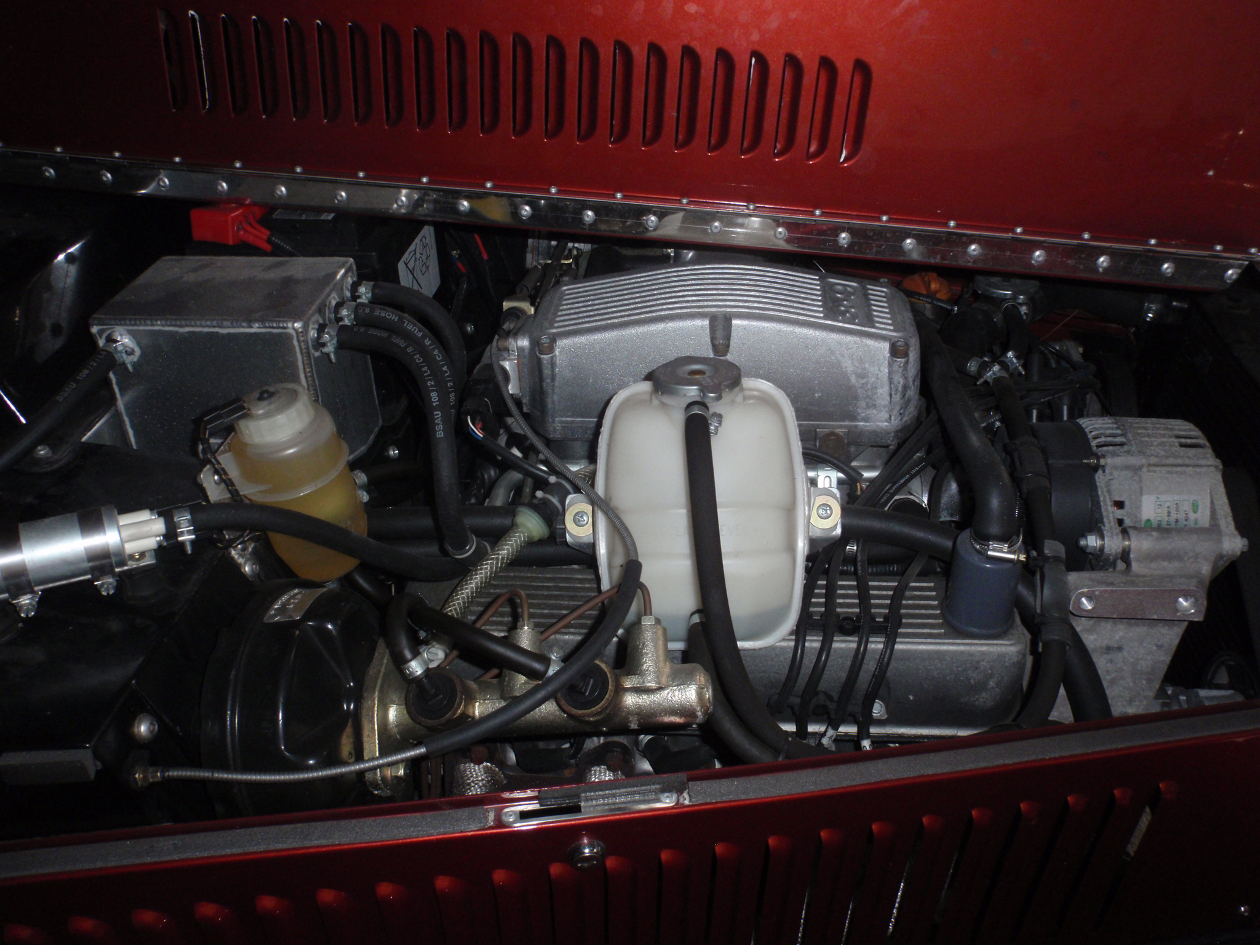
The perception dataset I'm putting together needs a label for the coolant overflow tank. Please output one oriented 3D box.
[{"bbox_3d":[0.047,0.029,0.698,0.150,0.207,0.095,0,19,3],"label":"coolant overflow tank"}]

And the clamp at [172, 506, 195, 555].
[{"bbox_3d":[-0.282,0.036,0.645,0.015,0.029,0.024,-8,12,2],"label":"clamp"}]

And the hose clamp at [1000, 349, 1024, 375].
[{"bbox_3d":[0.323,-0.093,0.860,0.013,0.024,0.023,-30,9,4],"label":"hose clamp"}]

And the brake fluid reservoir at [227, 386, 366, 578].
[{"bbox_3d":[-0.228,0.006,0.700,0.081,0.145,0.081,0,34,6],"label":"brake fluid reservoir"}]

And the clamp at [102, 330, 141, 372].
[{"bbox_3d":[-0.357,-0.085,0.715,0.018,0.028,0.024,-17,7,37],"label":"clamp"}]

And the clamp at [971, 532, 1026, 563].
[{"bbox_3d":[0.260,0.049,0.720,0.038,0.014,0.038,2,34,5],"label":"clamp"}]

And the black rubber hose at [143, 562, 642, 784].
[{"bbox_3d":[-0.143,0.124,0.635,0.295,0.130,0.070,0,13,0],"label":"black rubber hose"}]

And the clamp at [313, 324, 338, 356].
[{"bbox_3d":[-0.221,-0.096,0.745,0.014,0.025,0.023,-6,18,5],"label":"clamp"}]

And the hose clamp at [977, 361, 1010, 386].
[{"bbox_3d":[0.307,-0.084,0.860,0.027,0.013,0.023,-43,6,6],"label":"hose clamp"}]

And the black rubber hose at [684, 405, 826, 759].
[{"bbox_3d":[0.076,0.068,0.640,0.090,0.222,0.045,0,10,0],"label":"black rubber hose"}]

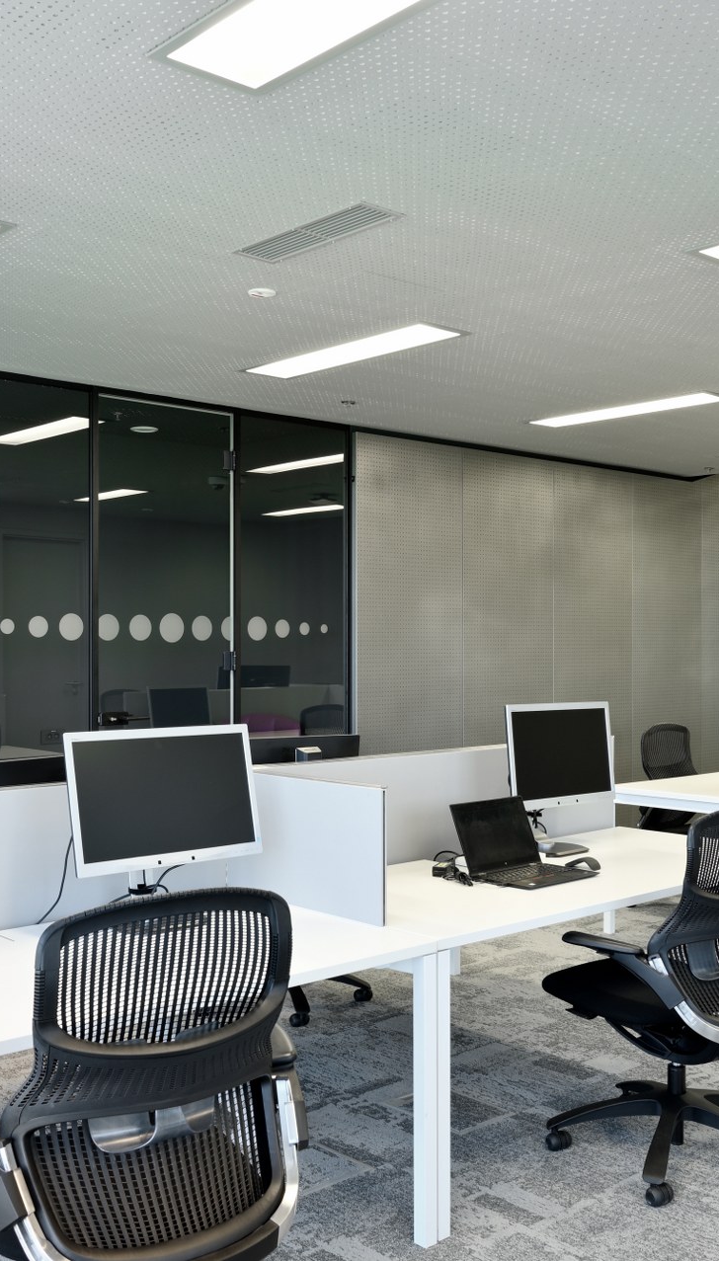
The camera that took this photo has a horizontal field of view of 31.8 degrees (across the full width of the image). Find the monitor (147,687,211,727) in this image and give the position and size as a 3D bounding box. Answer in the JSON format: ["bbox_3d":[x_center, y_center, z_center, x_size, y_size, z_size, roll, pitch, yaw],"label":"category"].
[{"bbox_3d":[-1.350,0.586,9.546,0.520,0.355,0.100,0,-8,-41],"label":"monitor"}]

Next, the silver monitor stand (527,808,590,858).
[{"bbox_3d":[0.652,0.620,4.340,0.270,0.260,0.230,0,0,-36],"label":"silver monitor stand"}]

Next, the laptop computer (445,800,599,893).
[{"bbox_3d":[0.508,0.642,3.885,0.335,0.215,0.320,0,0,-41],"label":"laptop computer"}]

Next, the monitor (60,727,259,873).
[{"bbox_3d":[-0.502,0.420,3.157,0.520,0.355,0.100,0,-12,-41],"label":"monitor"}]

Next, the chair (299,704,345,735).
[{"bbox_3d":[-0.338,1.015,9.410,0.660,1.010,0.640,0,0,-26],"label":"chair"}]

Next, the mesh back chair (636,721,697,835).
[{"bbox_3d":[1.840,0.990,6.780,0.700,1.000,0.700,0,0,-41],"label":"mesh back chair"}]

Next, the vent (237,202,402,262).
[{"bbox_3d":[-0.129,-1.241,3.935,0.170,0.030,0.645,0,0,-41],"label":"vent"}]

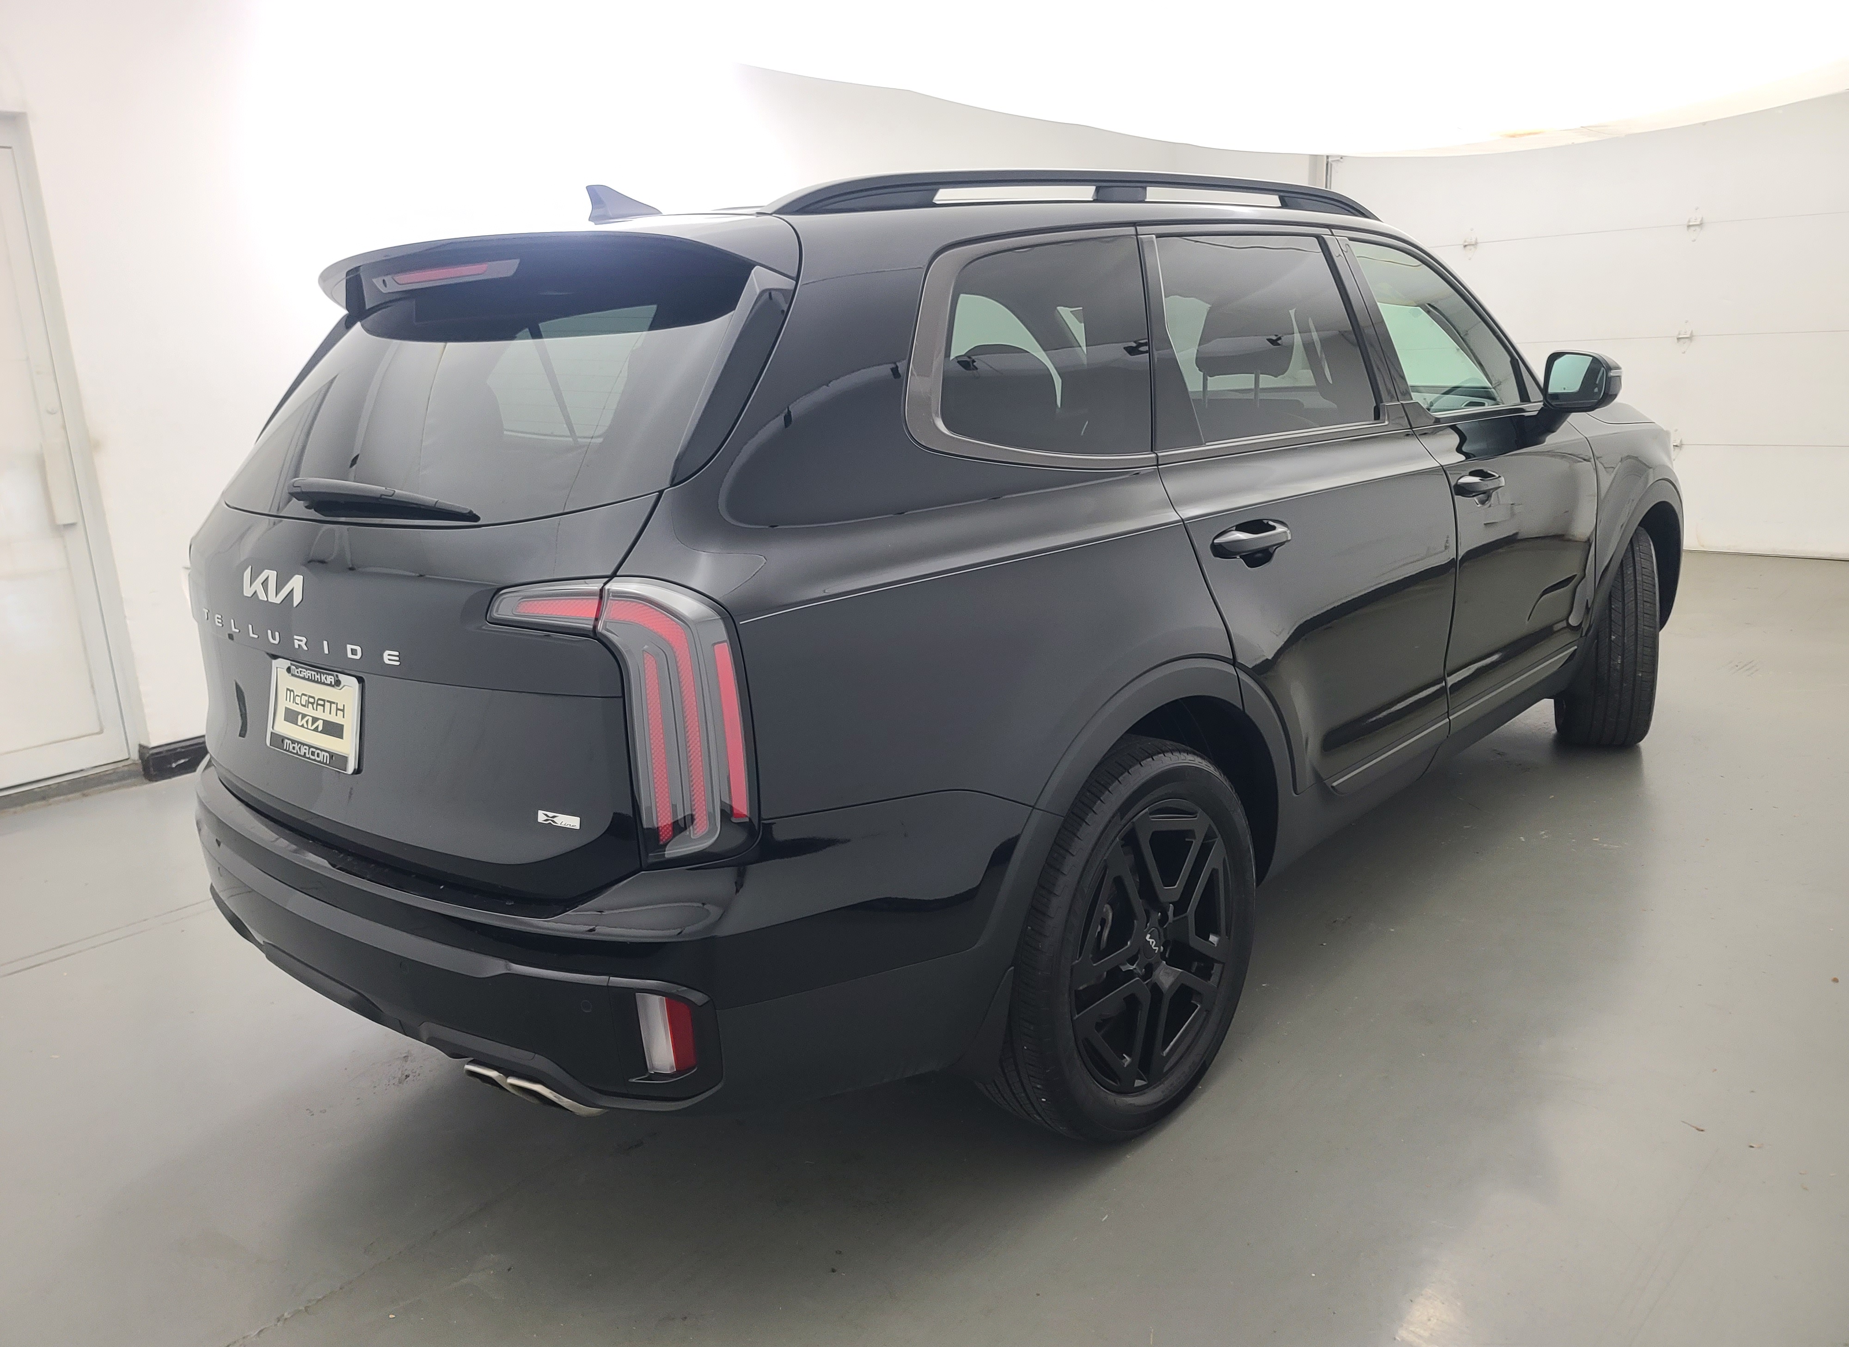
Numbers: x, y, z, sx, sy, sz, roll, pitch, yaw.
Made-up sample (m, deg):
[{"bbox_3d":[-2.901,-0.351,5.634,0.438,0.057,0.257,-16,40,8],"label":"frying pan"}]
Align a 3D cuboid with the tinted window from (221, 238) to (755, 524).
[{"bbox_3d":[-0.867,-0.463,2.316,1.380,0.500,0.100,8,-22,42],"label":"tinted window"}]

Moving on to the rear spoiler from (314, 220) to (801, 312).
[{"bbox_3d":[-0.770,-0.720,2.381,1.400,0.140,0.340,8,17,42],"label":"rear spoiler"}]

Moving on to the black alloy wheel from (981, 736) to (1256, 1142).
[{"bbox_3d":[0.350,0.478,2.523,0.250,0.745,0.745,8,17,42],"label":"black alloy wheel"}]

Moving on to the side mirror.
[{"bbox_3d":[1.821,-0.811,3.713,0.200,0.170,0.130,8,17,42],"label":"side mirror"}]

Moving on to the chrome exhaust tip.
[{"bbox_3d":[-0.588,0.622,2.006,0.260,0.080,0.140,8,17,42],"label":"chrome exhaust tip"}]

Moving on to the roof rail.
[{"bbox_3d":[0.467,-0.962,2.748,0.065,0.100,2.060,8,19,42],"label":"roof rail"}]

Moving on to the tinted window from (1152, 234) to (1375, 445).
[{"bbox_3d":[0.742,-0.727,2.848,0.770,0.440,0.040,-16,-2,-45],"label":"tinted window"}]

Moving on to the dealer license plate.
[{"bbox_3d":[-1.019,0.068,2.230,0.312,0.162,0.020,8,5,42],"label":"dealer license plate"}]

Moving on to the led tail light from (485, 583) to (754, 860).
[{"bbox_3d":[-0.407,0.048,1.780,0.365,0.370,0.175,8,17,42],"label":"led tail light"}]

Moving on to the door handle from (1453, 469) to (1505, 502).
[{"bbox_3d":[1.367,-0.461,3.292,0.058,0.068,0.250,8,17,42],"label":"door handle"}]

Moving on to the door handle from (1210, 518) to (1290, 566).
[{"bbox_3d":[0.611,-0.245,2.499,0.058,0.068,0.250,8,17,42],"label":"door handle"}]

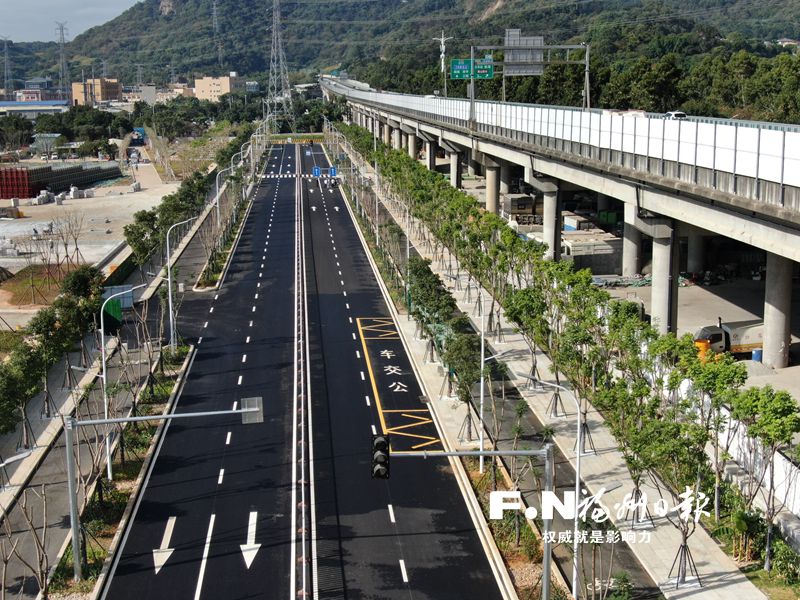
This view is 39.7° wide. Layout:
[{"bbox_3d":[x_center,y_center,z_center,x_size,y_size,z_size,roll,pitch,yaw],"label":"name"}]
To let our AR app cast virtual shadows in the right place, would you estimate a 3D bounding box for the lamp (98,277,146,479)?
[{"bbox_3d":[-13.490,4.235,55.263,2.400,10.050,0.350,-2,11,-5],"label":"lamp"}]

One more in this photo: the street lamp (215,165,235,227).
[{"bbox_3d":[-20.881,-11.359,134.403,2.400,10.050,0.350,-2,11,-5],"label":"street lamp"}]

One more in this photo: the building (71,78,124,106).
[{"bbox_3d":[-193.125,-129.420,709.384,20.000,22.000,34.000,0,11,5],"label":"building"}]

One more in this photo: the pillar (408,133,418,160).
[{"bbox_3d":[2.747,-32.884,246.910,1.800,8.400,1.800,-2,11,-5],"label":"pillar"}]

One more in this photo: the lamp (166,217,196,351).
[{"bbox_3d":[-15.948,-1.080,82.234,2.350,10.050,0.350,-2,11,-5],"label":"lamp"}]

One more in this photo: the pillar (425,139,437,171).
[{"bbox_3d":[5.938,-26.115,212.302,1.800,8.500,1.800,-2,11,-5],"label":"pillar"}]

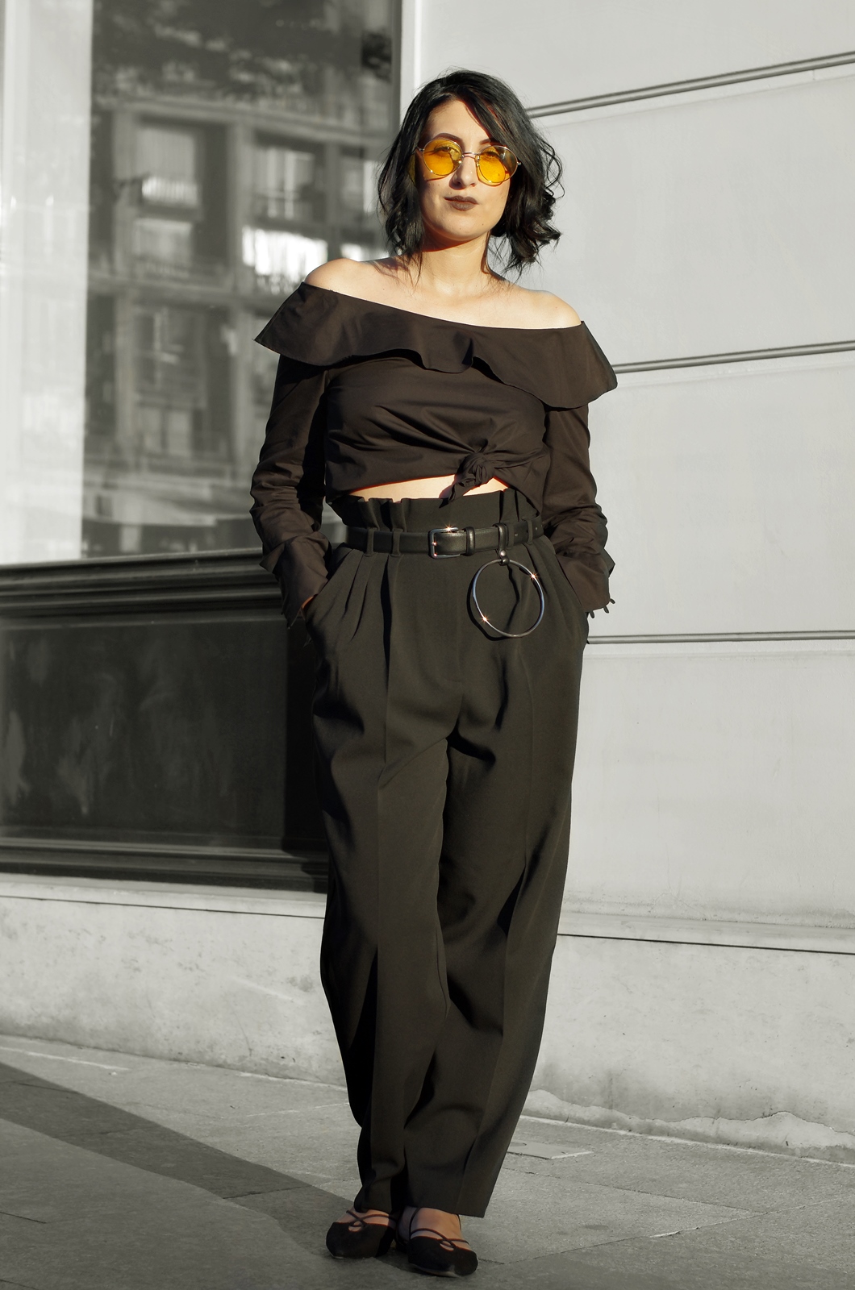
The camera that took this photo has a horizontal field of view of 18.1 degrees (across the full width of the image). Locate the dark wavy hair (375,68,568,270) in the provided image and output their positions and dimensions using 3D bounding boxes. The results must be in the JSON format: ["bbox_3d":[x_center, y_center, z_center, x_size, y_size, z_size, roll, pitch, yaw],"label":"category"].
[{"bbox_3d":[0.059,-0.645,3.673,0.245,0.265,0.230,5,-2,0],"label":"dark wavy hair"}]

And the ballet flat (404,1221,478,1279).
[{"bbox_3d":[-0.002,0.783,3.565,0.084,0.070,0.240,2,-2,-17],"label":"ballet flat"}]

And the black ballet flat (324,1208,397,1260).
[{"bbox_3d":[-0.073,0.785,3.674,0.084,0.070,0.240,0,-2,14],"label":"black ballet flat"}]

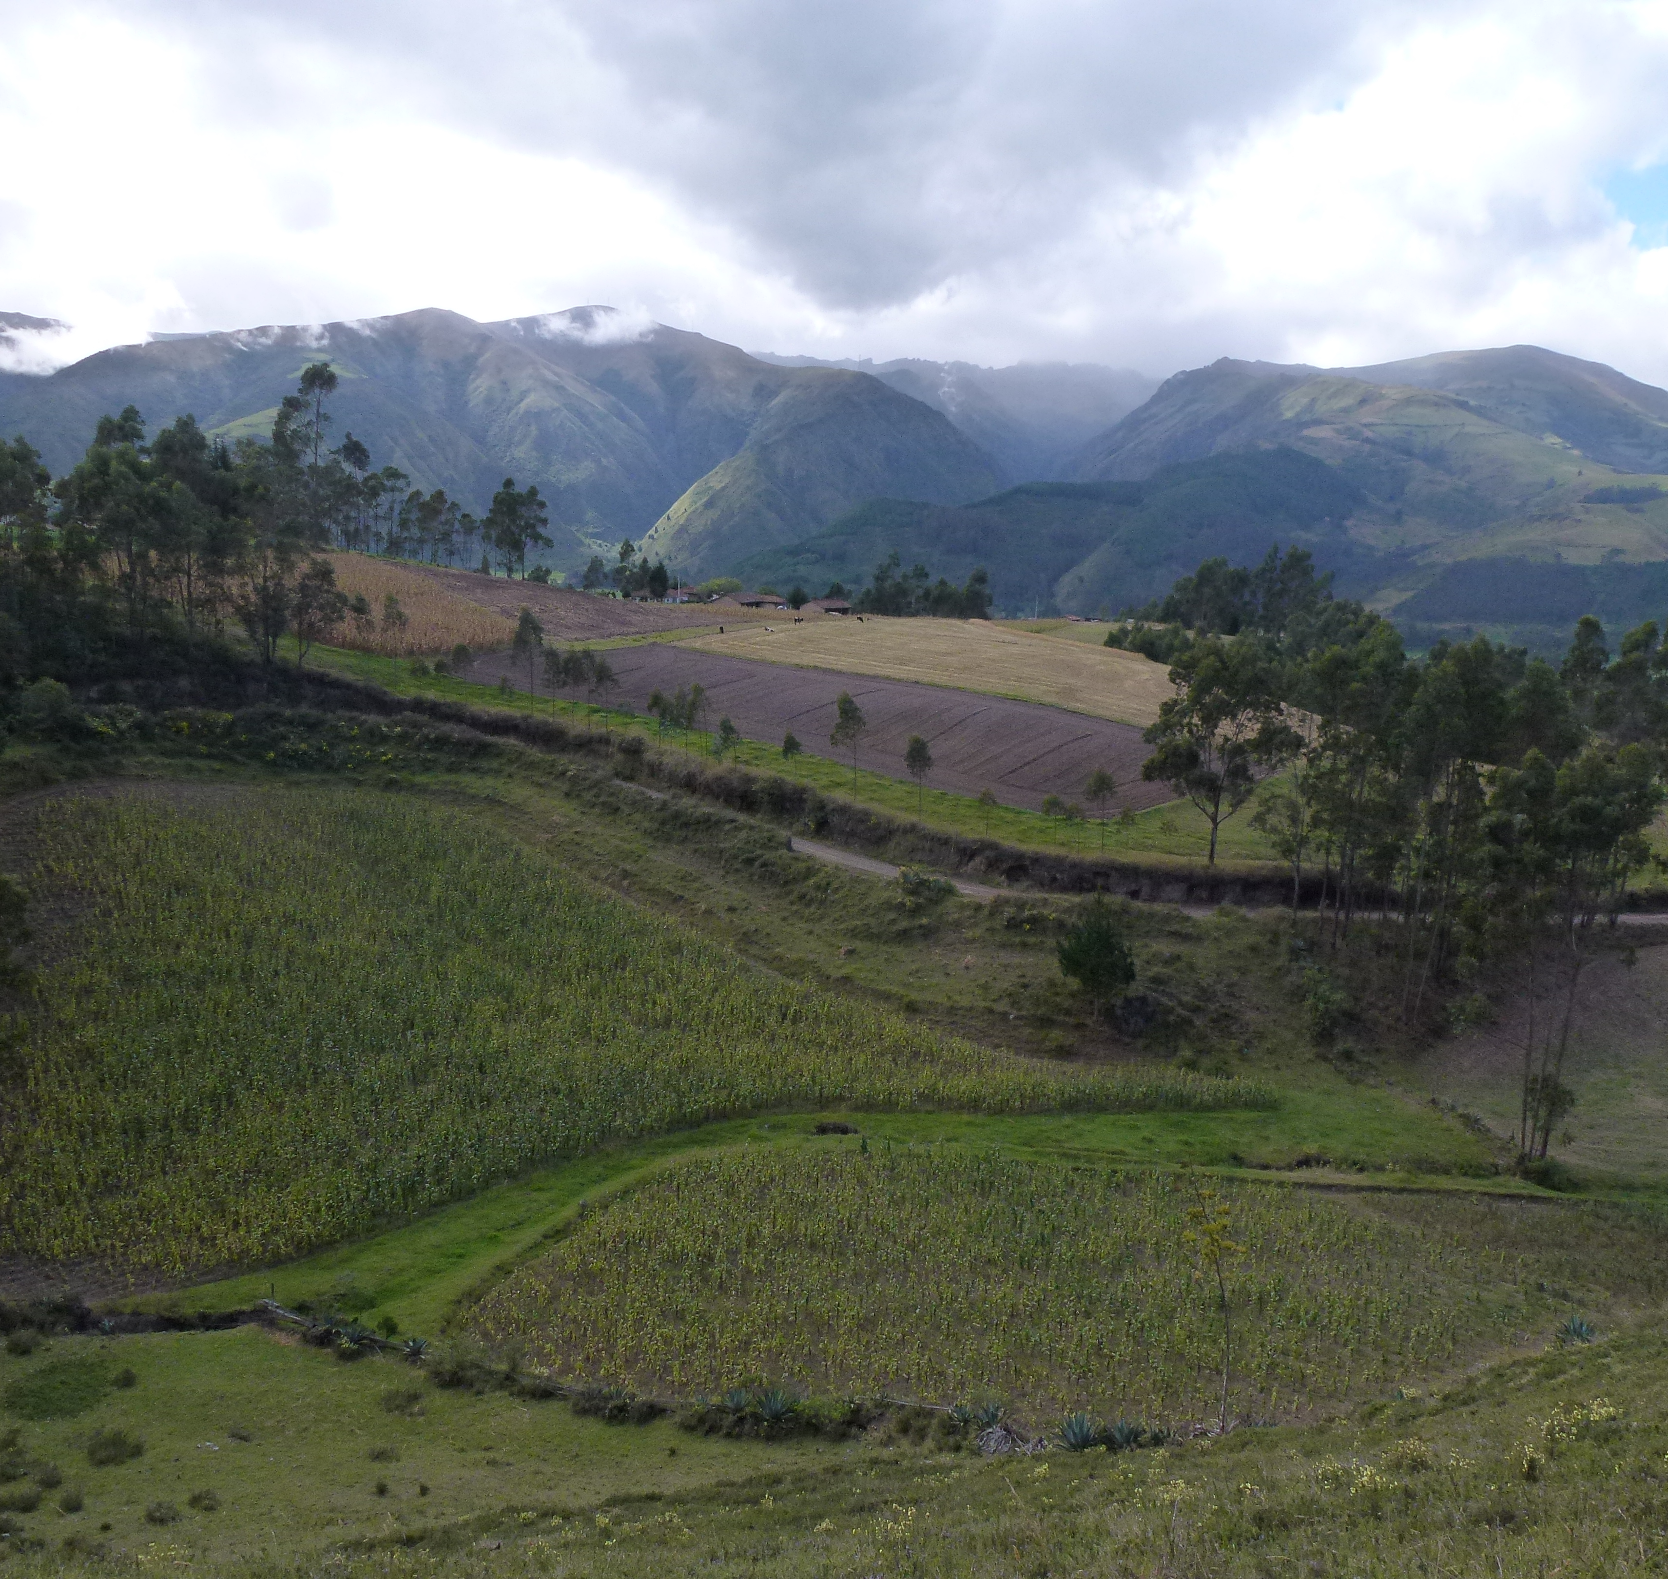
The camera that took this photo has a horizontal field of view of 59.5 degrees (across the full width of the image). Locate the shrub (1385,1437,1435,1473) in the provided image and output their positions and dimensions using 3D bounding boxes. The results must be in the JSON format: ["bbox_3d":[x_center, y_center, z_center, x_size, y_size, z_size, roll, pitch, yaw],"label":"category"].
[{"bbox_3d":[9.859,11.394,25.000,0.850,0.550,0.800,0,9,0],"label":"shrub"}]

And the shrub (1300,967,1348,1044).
[{"bbox_3d":[37.670,16.532,112.000,3.800,5.200,3.700,0,9,0],"label":"shrub"}]

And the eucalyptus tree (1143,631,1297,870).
[{"bbox_3d":[34.496,-3.662,130.000,14.000,20.000,13.500,0,9,0],"label":"eucalyptus tree"}]

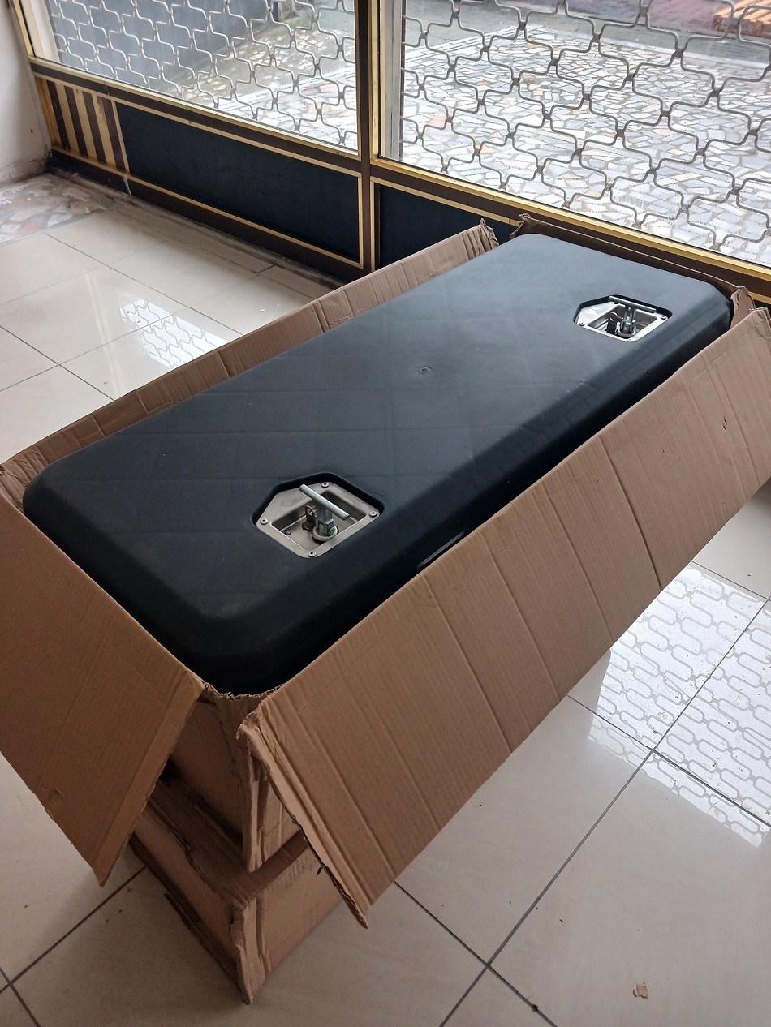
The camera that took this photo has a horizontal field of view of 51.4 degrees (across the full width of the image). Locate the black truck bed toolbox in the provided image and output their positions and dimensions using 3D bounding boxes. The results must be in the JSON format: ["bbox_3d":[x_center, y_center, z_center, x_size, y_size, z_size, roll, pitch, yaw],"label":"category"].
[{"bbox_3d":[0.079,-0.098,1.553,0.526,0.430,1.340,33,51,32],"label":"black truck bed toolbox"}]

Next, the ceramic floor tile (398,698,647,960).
[{"bbox_3d":[0.162,0.526,1.715,0.580,0.010,0.580,31,50,31],"label":"ceramic floor tile"}]

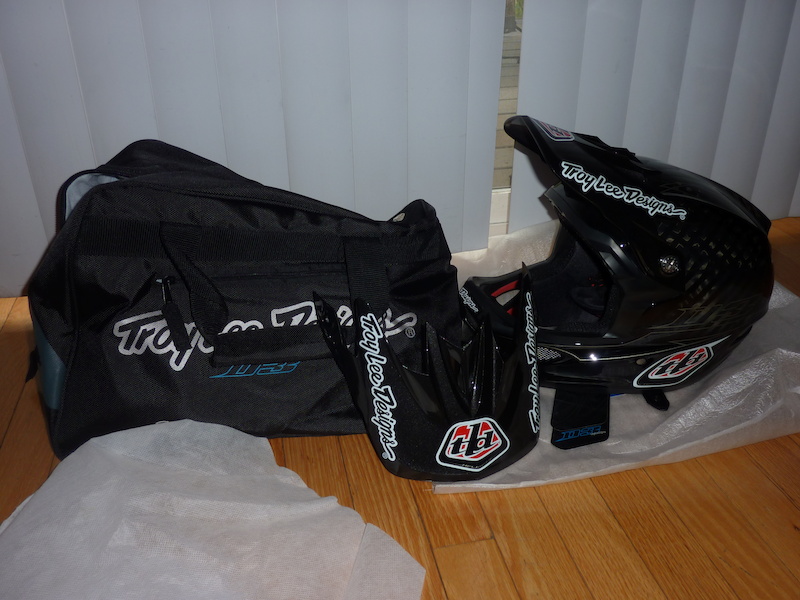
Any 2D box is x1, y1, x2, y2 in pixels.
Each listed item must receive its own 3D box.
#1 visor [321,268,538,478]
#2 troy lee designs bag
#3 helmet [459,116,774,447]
[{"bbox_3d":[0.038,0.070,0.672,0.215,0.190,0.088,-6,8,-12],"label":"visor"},{"bbox_3d":[-0.172,-0.032,0.768,0.450,0.270,0.262,-3,27,-6],"label":"troy lee designs bag"},{"bbox_3d":[0.264,-0.068,0.819,0.380,0.287,0.250,-4,27,-7],"label":"helmet"}]

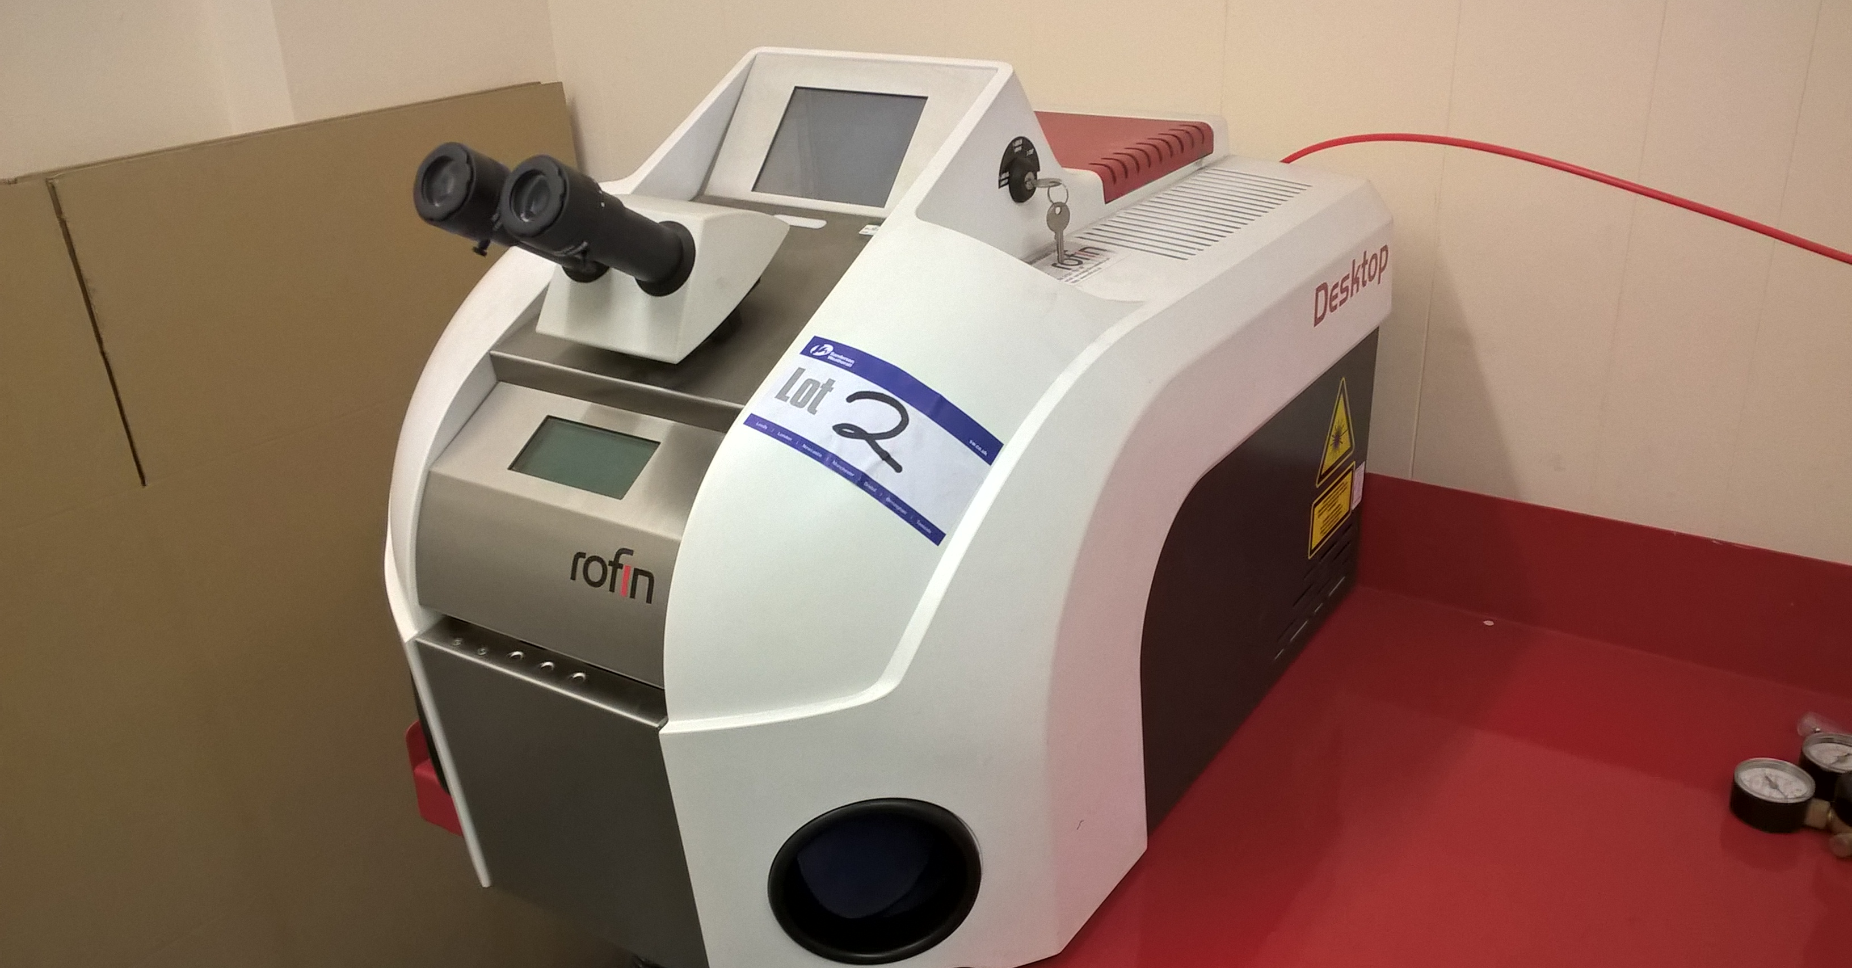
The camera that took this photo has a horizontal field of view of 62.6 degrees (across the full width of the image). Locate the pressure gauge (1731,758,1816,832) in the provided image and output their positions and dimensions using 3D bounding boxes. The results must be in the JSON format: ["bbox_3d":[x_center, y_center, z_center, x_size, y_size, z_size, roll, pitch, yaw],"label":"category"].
[{"bbox_3d":[0.624,0.230,1.123,0.051,0.029,0.051,17,37,39],"label":"pressure gauge"}]

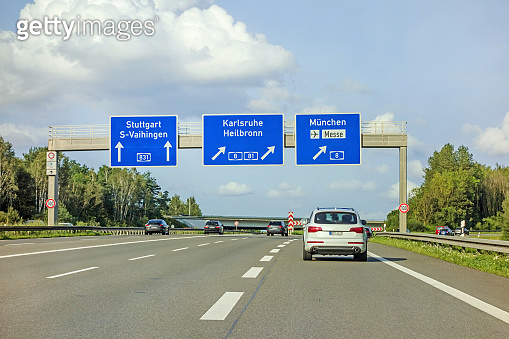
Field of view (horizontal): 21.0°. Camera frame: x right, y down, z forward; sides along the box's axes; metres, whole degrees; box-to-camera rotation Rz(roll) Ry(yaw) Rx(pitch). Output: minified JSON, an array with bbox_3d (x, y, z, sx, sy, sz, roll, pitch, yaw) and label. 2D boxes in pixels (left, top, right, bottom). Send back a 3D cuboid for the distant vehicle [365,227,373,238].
[{"bbox_3d":[12.830,7.420,160.200,1.800,1.460,4.500,-1,-2,10],"label":"distant vehicle"}]

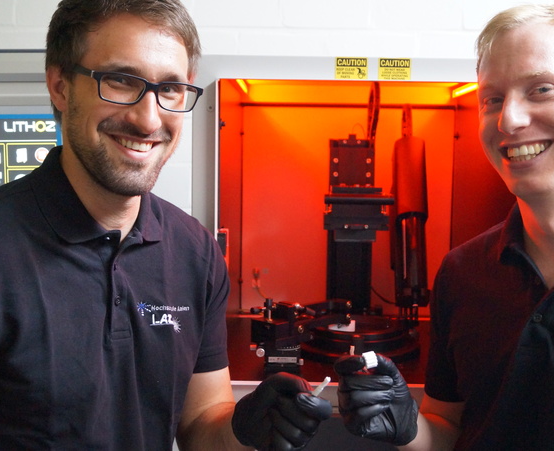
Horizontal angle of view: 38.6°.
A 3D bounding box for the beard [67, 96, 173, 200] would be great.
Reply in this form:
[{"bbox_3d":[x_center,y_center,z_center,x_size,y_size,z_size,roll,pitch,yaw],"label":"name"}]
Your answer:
[{"bbox_3d":[-0.184,-0.093,0.930,0.122,0.115,0.090,5,6,-26],"label":"beard"}]

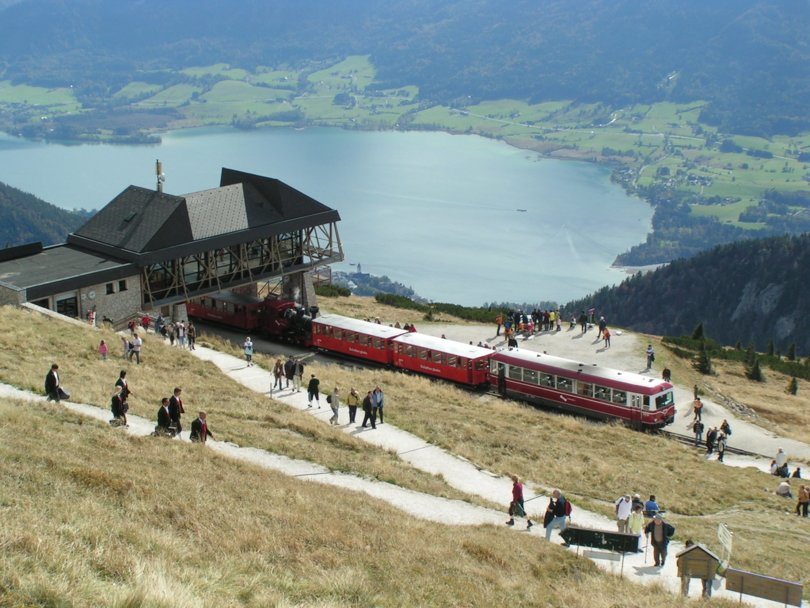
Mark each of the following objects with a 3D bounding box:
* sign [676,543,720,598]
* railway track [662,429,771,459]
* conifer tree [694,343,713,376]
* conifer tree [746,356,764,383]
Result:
[{"bbox_3d":[8.412,7.681,48.300,1.250,1.600,0.400,3,16,12],"label":"sign"},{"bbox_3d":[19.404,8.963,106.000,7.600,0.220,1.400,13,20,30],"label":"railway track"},{"bbox_3d":[22.583,4.146,127.500,1.400,2.400,1.400,0,16,0],"label":"conifer tree"},{"bbox_3d":[26.517,4.978,127.500,1.400,1.950,1.400,0,16,0],"label":"conifer tree"}]

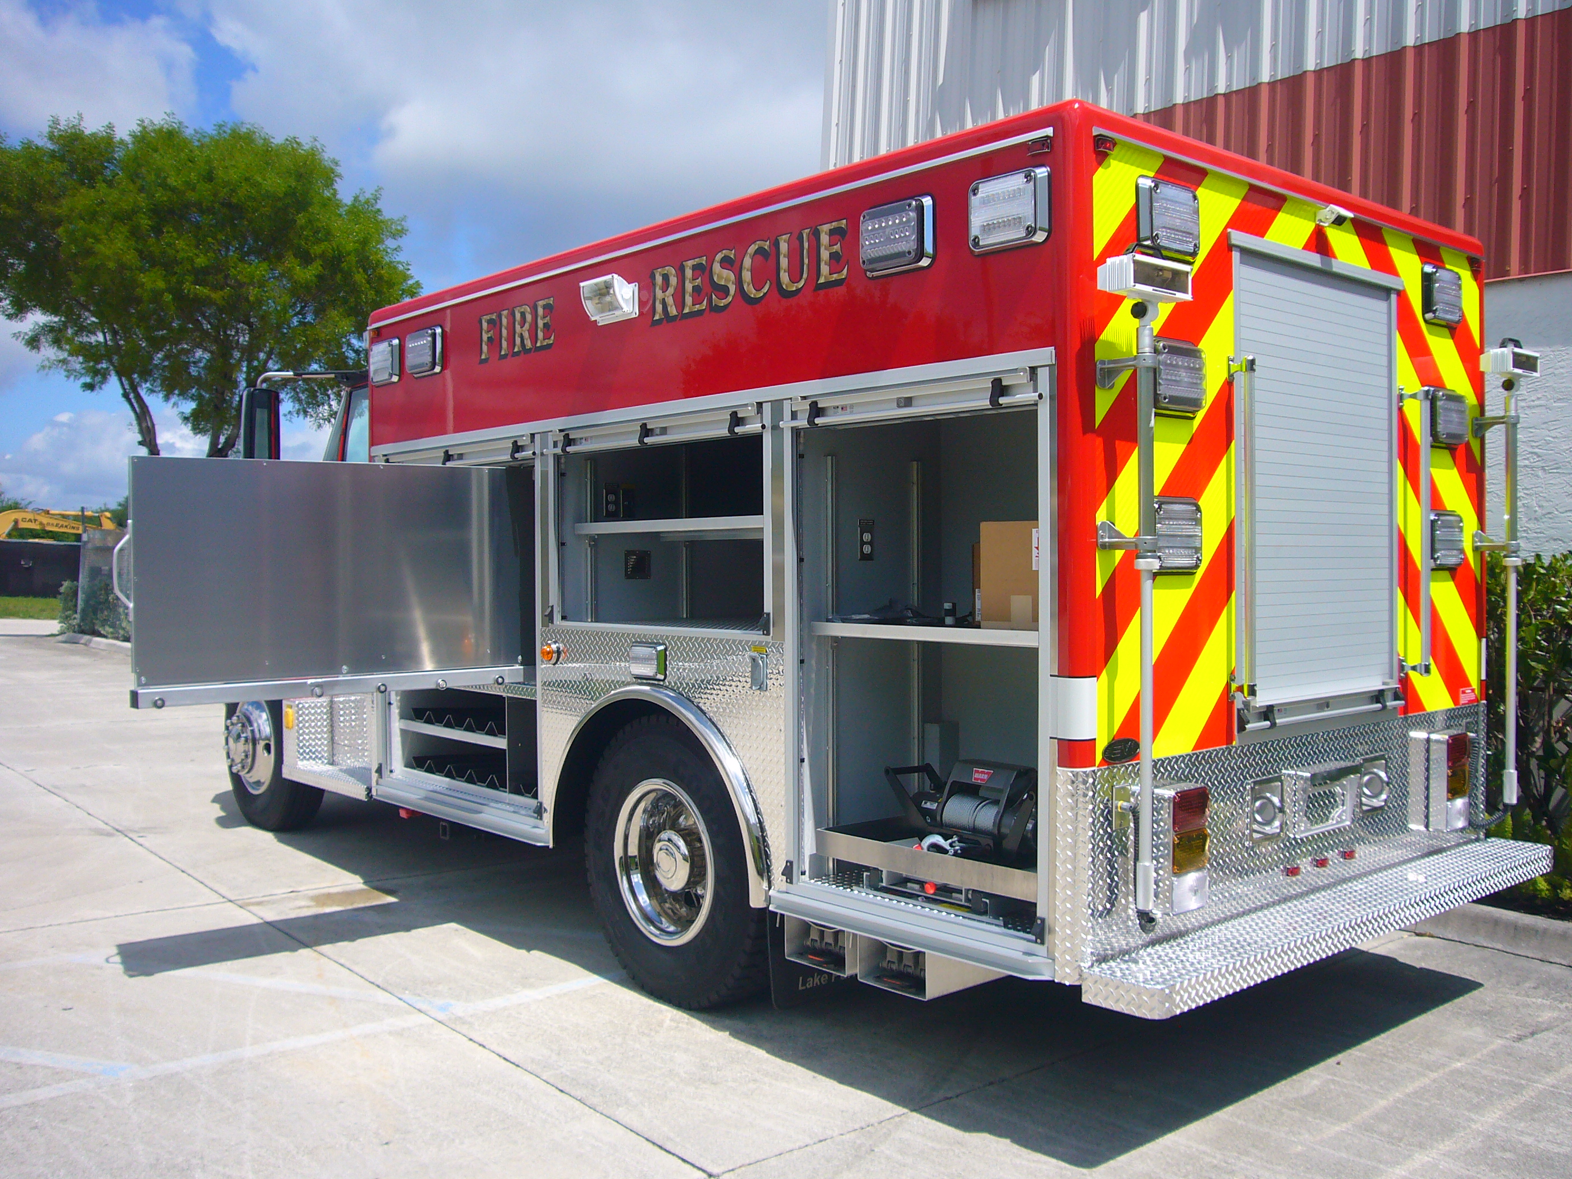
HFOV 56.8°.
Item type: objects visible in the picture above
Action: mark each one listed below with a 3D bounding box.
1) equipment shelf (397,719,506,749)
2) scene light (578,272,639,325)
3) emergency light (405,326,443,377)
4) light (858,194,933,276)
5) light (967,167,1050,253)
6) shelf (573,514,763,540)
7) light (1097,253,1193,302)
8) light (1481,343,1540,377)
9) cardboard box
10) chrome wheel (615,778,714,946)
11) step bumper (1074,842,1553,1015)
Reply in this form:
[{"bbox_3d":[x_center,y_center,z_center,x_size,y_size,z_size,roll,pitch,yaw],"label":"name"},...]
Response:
[{"bbox_3d":[-1.265,0.633,6.620,0.590,0.045,0.985,-1,1,-41],"label":"equipment shelf"},{"bbox_3d":[-0.632,-1.023,5.150,0.088,0.142,0.257,-1,1,-42],"label":"scene light"},{"bbox_3d":[-1.580,-1.034,6.351,0.055,0.205,0.268,-1,1,-41],"label":"emergency light"},{"bbox_3d":[0.311,-1.008,4.161,0.055,0.207,0.272,-1,1,-41],"label":"light"},{"bbox_3d":[0.581,-0.993,3.817,0.043,0.194,0.257,-1,1,-42],"label":"light"},{"bbox_3d":[-0.173,-0.230,5.307,0.590,0.045,1.245,-1,1,-42],"label":"shelf"},{"bbox_3d":[0.909,-0.778,3.694,0.257,0.092,0.125,-1,1,-41],"label":"light"},{"bbox_3d":[2.606,-0.809,5.227,0.252,0.090,0.122,-1,1,-41],"label":"light"},{"bbox_3d":[0.757,-0.041,4.158,0.275,0.305,0.330,0,1,35],"label":"cardboard box"},{"bbox_3d":[-0.371,0.973,5.268,0.200,0.600,0.600,-1,1,-41],"label":"chrome wheel"},{"bbox_3d":[1.738,0.983,4.427,2.424,0.082,0.230,-1,1,-42],"label":"step bumper"}]

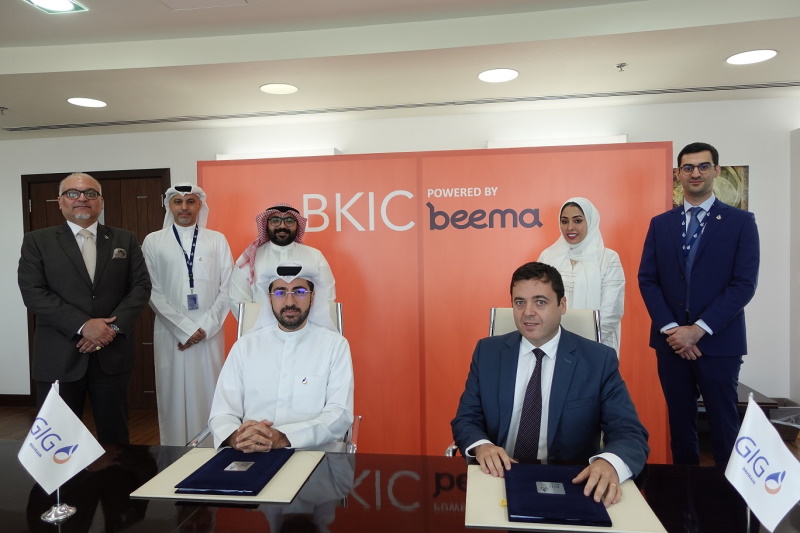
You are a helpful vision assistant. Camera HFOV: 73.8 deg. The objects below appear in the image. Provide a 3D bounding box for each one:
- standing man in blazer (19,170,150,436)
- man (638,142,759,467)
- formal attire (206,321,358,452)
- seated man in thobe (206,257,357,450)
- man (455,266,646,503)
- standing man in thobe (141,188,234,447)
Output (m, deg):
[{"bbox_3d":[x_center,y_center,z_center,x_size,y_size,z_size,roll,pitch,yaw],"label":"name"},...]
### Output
[{"bbox_3d":[-1.533,0.432,2.613,0.570,1.780,0.370,-2,2,-34],"label":"standing man in blazer"},{"bbox_3d":[1.376,0.357,2.432,0.510,1.840,0.340,0,2,36],"label":"man"},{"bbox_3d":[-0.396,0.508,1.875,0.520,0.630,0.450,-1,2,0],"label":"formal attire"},{"bbox_3d":[-0.384,0.660,1.819,0.530,1.330,0.680,-1,2,0],"label":"seated man in thobe"},{"bbox_3d":[0.431,0.658,1.590,0.570,1.320,0.680,-1,2,14],"label":"man"},{"bbox_3d":[-1.183,0.418,2.983,0.480,1.775,0.340,-2,2,-20],"label":"standing man in thobe"}]

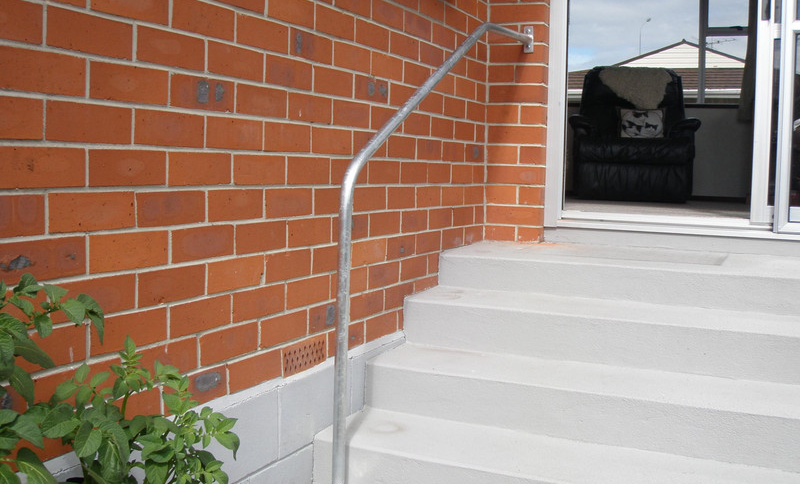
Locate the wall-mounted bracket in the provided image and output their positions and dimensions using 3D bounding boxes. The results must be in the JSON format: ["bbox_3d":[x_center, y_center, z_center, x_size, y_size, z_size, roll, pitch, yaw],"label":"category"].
[{"bbox_3d":[0.541,-0.848,3.680,0.041,0.112,0.016,4,5,25],"label":"wall-mounted bracket"}]

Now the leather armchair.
[{"bbox_3d":[1.665,-0.800,6.250,0.920,1.000,0.930,3,5,12],"label":"leather armchair"}]

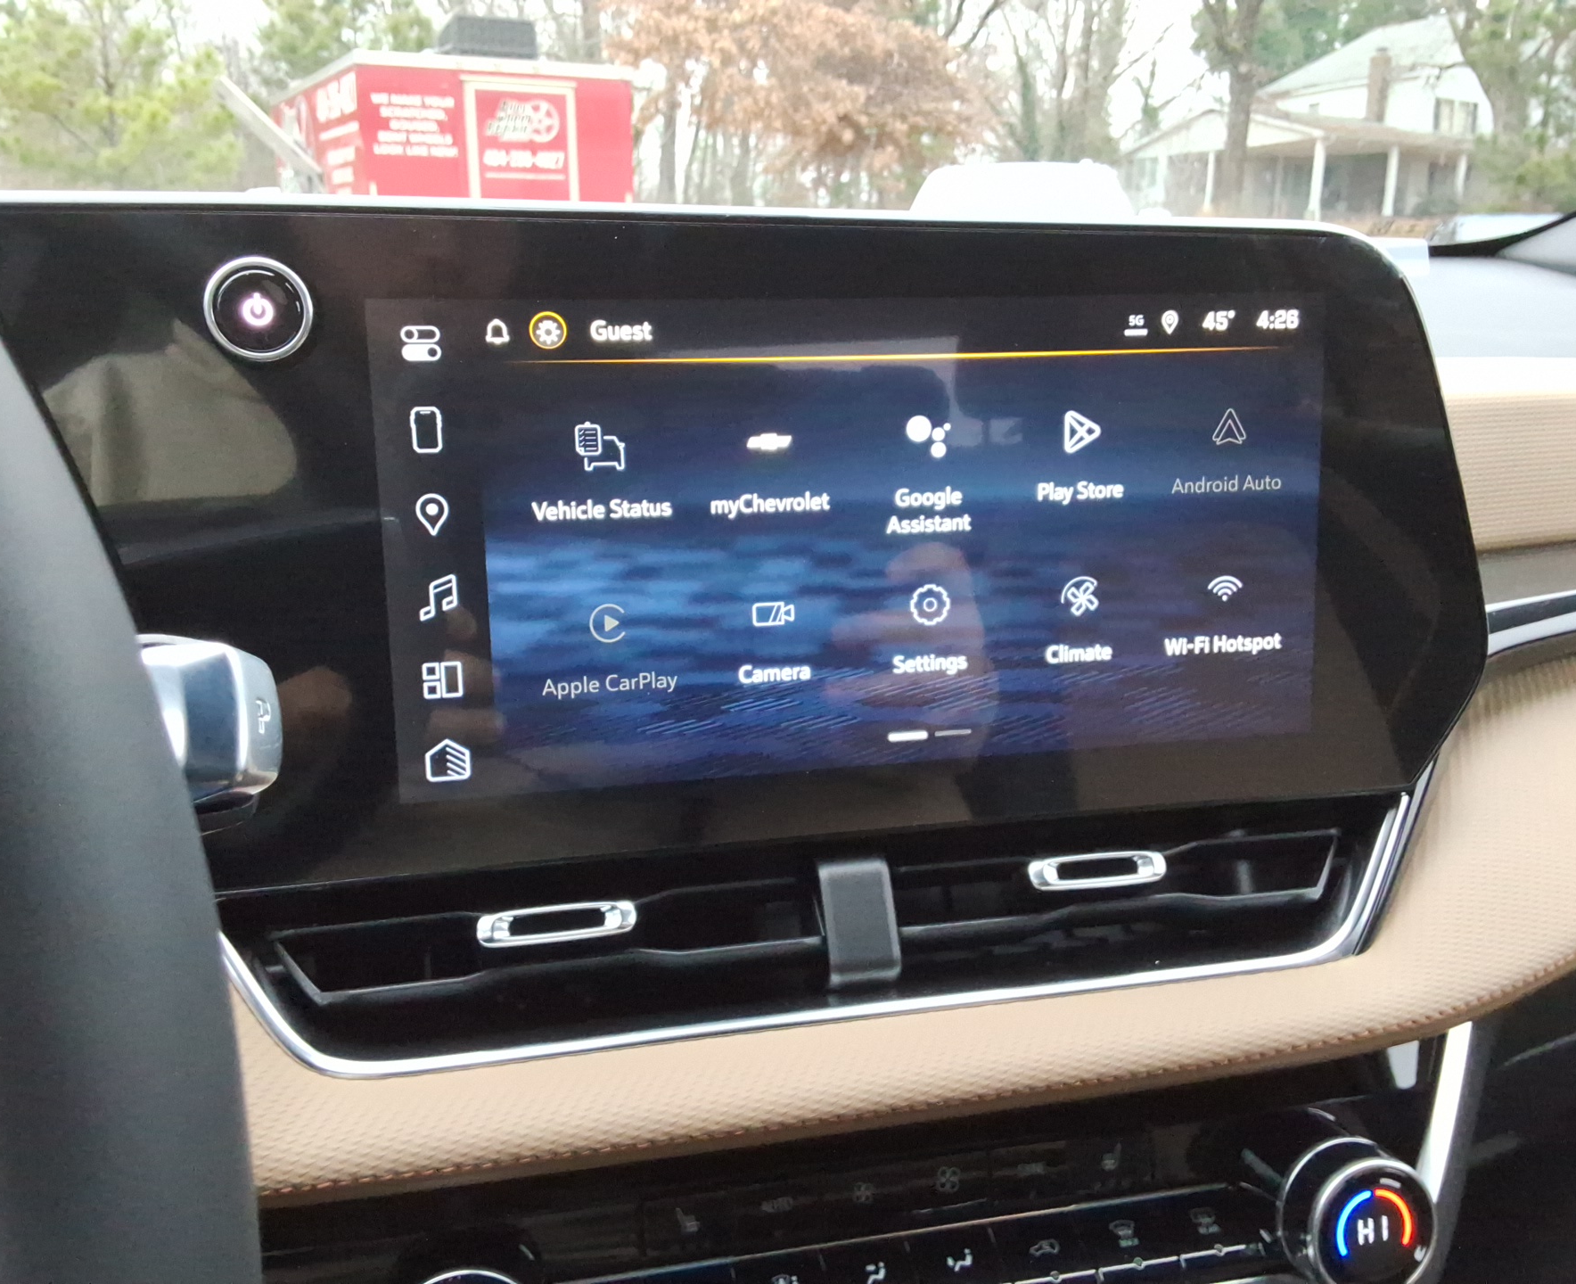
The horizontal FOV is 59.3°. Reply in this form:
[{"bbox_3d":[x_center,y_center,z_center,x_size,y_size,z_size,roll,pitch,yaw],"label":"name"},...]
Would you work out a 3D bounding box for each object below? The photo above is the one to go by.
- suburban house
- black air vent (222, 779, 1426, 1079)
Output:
[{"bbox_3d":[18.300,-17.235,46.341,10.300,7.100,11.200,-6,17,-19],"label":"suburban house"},{"bbox_3d":[0.015,0.078,0.409,0.347,0.057,0.046,-3,9,-11],"label":"black air vent"}]

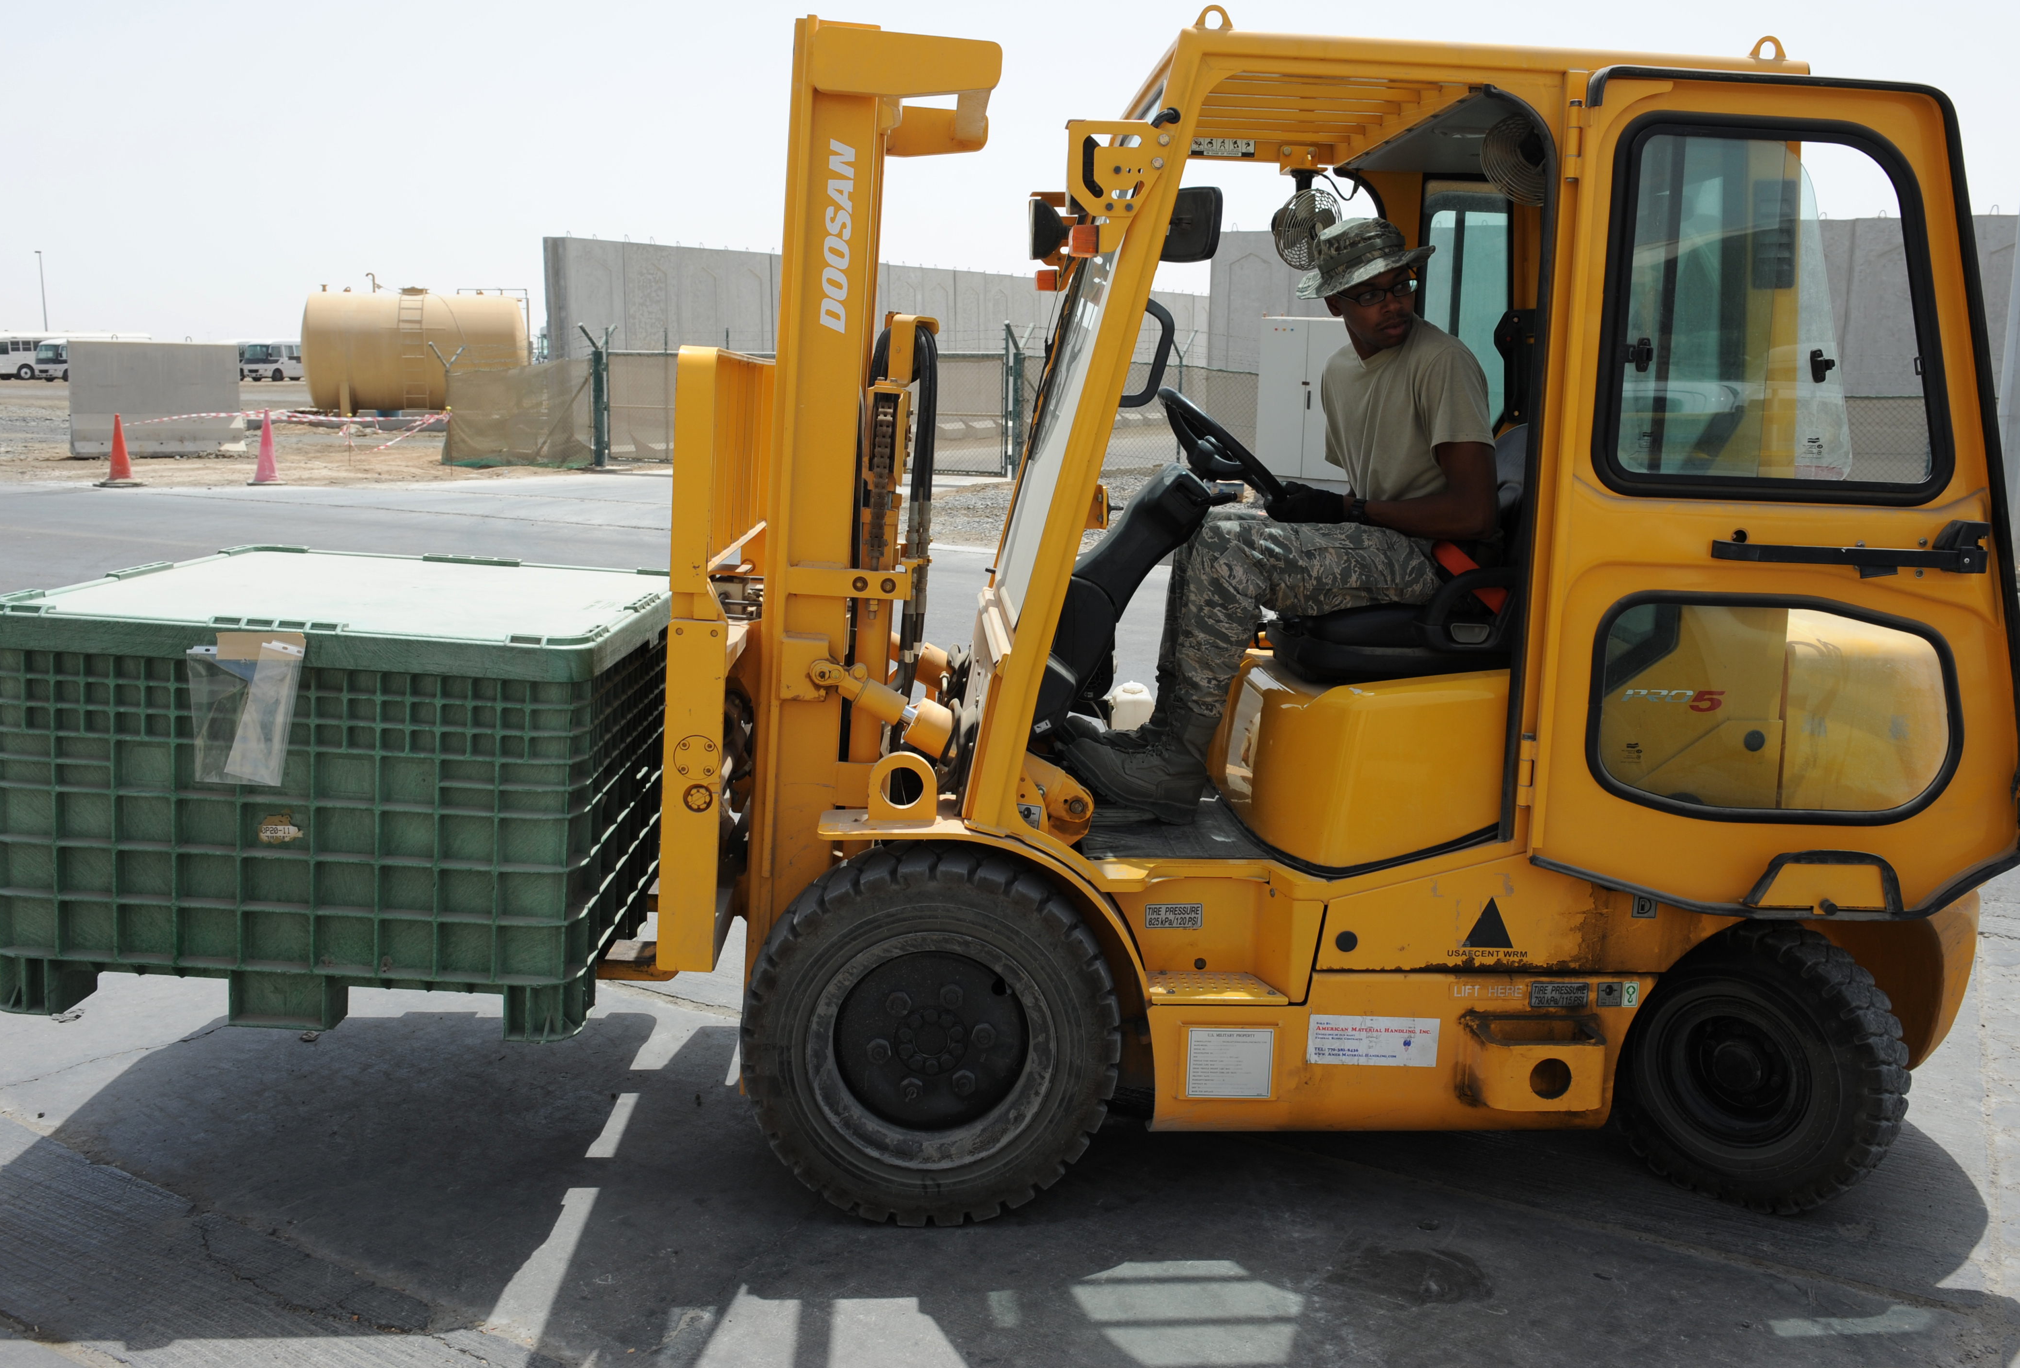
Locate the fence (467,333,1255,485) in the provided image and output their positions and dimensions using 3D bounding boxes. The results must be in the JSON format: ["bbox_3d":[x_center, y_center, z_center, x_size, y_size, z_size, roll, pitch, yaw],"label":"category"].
[{"bbox_3d":[-2.877,-4.973,28.200,14.700,2.400,1.200,3,11,7],"label":"fence"}]

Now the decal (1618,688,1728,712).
[{"bbox_3d":[1.247,0.033,3.005,0.200,0.041,0.004,1,11,-3],"label":"decal"}]

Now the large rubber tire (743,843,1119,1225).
[{"bbox_3d":[-0.148,0.659,3.054,0.705,0.705,0.215,1,10,-2],"label":"large rubber tire"}]

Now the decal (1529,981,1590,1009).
[{"bbox_3d":[1.029,0.582,2.989,0.111,0.052,0.004,1,10,-2],"label":"decal"}]

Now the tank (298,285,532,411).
[{"bbox_3d":[-13.425,-7.469,36.000,4.727,2.772,2.574,-2,11,-20],"label":"tank"}]

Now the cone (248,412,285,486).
[{"bbox_3d":[-9.587,-3.032,20.600,0.460,0.930,0.460,-4,12,-24],"label":"cone"}]

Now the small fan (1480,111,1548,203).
[{"bbox_3d":[0.960,-0.971,2.960,0.180,0.180,0.130,0,-7,-8],"label":"small fan"}]

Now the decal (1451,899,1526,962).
[{"bbox_3d":[0.892,0.461,2.978,0.141,0.122,0.004,1,10,-2],"label":"decal"}]

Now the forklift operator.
[{"bbox_3d":[0.581,-0.329,3.381,0.900,1.290,0.580,-2,11,-15],"label":"forklift operator"}]

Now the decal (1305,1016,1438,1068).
[{"bbox_3d":[0.697,0.684,3.057,0.250,0.098,0.005,2,10,-4],"label":"decal"}]

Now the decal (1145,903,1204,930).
[{"bbox_3d":[0.318,0.450,3.090,0.112,0.052,0.004,1,10,-2],"label":"decal"}]

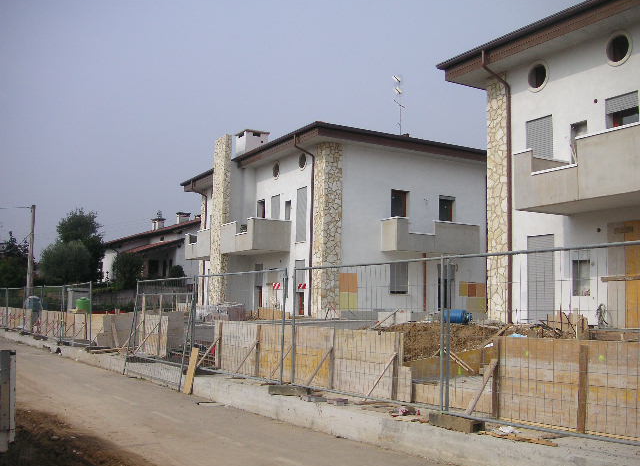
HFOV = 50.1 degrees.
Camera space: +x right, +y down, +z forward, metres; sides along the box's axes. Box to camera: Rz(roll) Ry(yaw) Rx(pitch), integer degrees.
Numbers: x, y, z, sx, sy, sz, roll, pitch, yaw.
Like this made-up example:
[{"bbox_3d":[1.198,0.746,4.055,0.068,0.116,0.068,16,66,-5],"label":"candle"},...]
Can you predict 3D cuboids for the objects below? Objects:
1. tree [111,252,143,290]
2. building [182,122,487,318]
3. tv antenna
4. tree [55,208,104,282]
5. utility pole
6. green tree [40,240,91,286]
[{"bbox_3d":[-12.446,3.013,44.000,2.100,3.630,2.100,5,-7,-29],"label":"tree"},{"bbox_3d":[0.696,-0.040,35.810,12.000,8.700,16.300,5,-7,-29],"label":"building"},{"bbox_3d":[3.801,-6.150,33.000,0.500,2.900,1.000,-2,-7,28],"label":"tv antenna"},{"bbox_3d":[-16.805,1.787,48.000,3.500,7.110,3.500,5,-7,-29],"label":"tree"},{"bbox_3d":[-16.698,1.796,39.500,0.300,6.740,0.300,5,-7,-29],"label":"utility pole"},{"bbox_3d":[-16.060,2.646,43.000,3.300,4.200,3.300,5,-7,-29],"label":"green tree"}]

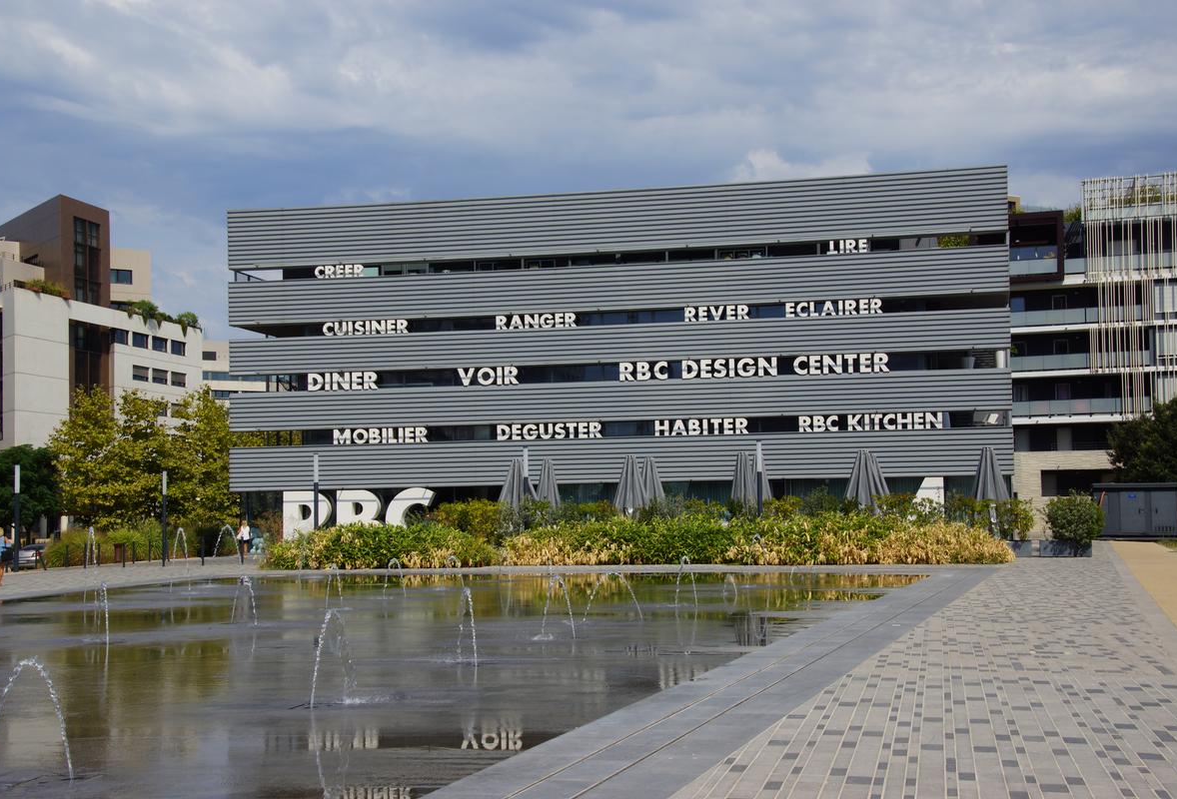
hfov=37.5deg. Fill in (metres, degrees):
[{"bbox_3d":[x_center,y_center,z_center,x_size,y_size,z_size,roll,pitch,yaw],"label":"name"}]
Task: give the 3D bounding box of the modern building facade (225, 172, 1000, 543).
[{"bbox_3d":[2.091,-1.208,94.823,40.917,18.452,13.000,-2,-3,13],"label":"modern building facade"}]

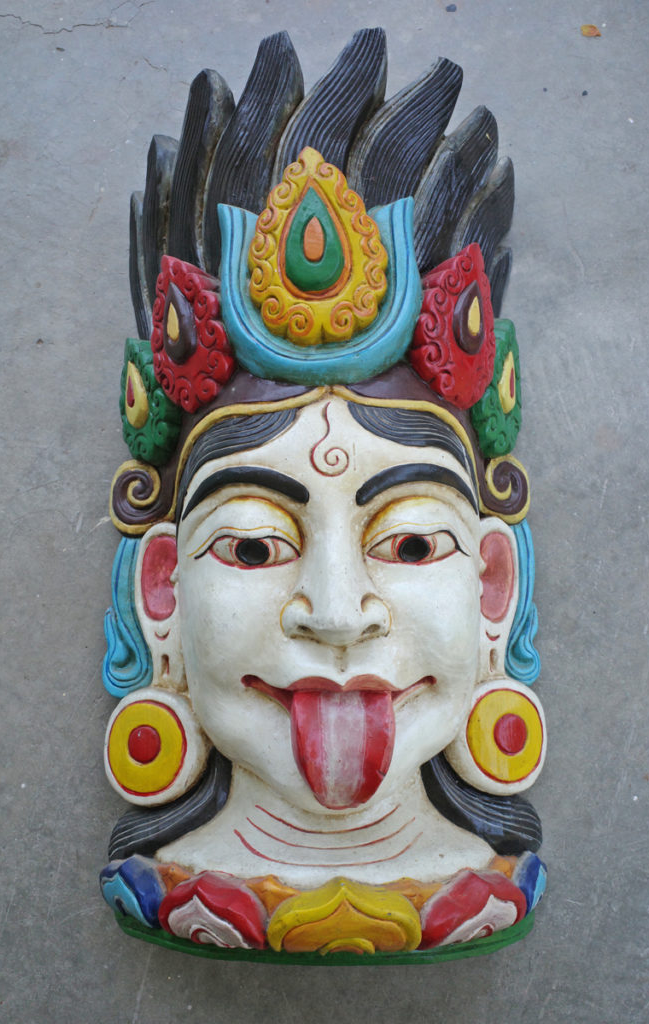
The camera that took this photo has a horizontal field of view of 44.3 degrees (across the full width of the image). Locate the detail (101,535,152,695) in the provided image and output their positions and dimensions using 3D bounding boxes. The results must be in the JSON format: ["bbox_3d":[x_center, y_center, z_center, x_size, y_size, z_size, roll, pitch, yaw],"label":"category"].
[{"bbox_3d":[-0.201,0.107,0.819,0.052,0.054,0.161,-2,78,0],"label":"detail"}]

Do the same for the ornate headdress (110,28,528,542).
[{"bbox_3d":[-0.013,-0.270,0.844,0.437,0.171,0.572,-2,78,0],"label":"ornate headdress"}]

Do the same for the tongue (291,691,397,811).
[{"bbox_3d":[0.017,0.206,0.697,0.093,0.054,0.096,-2,78,0],"label":"tongue"}]

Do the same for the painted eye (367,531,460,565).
[{"bbox_3d":[0.089,0.038,0.828,0.096,0.027,0.036,1,81,-11],"label":"painted eye"}]

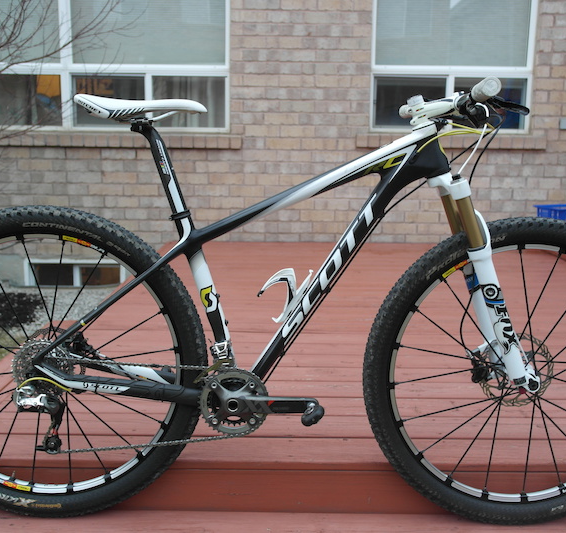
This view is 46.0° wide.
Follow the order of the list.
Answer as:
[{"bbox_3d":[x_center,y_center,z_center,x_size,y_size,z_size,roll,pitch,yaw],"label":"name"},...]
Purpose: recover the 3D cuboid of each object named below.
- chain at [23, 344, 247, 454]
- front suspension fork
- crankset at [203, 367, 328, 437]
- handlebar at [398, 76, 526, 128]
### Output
[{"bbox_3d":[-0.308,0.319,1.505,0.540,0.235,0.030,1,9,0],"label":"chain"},{"bbox_3d":[0.444,0.035,1.506,0.105,0.514,0.170,-19,9,3],"label":"front suspension fork"},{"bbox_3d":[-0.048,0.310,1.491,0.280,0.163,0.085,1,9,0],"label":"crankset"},{"bbox_3d":[0.392,-0.334,1.447,0.150,0.082,0.710,1,9,0],"label":"handlebar"}]

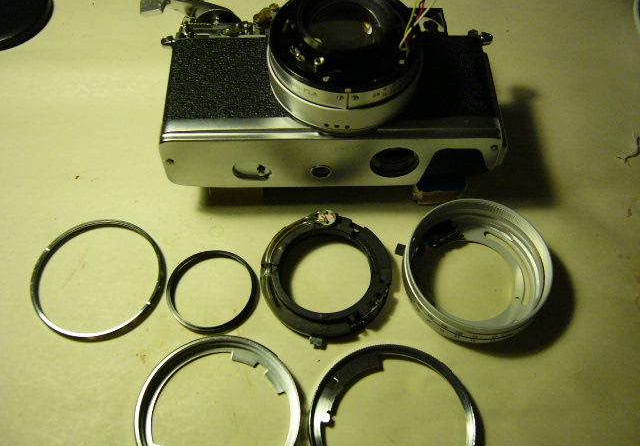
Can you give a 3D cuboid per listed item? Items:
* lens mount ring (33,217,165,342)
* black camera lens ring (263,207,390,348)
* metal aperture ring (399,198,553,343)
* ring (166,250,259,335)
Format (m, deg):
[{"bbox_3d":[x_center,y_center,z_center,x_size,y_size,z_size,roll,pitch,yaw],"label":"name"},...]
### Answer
[{"bbox_3d":[-0.098,0.025,0.287,0.057,0.005,0.057,-2,60,0],"label":"lens mount ring"},{"bbox_3d":[0.003,0.023,0.268,0.054,0.007,0.057,0,60,0],"label":"black camera lens ring"},{"bbox_3d":[0.066,0.020,0.277,0.061,0.019,0.060,-2,60,0],"label":"metal aperture ring"},{"bbox_3d":[-0.047,0.030,0.283,0.039,0.004,0.039,-1,60,1],"label":"ring"}]

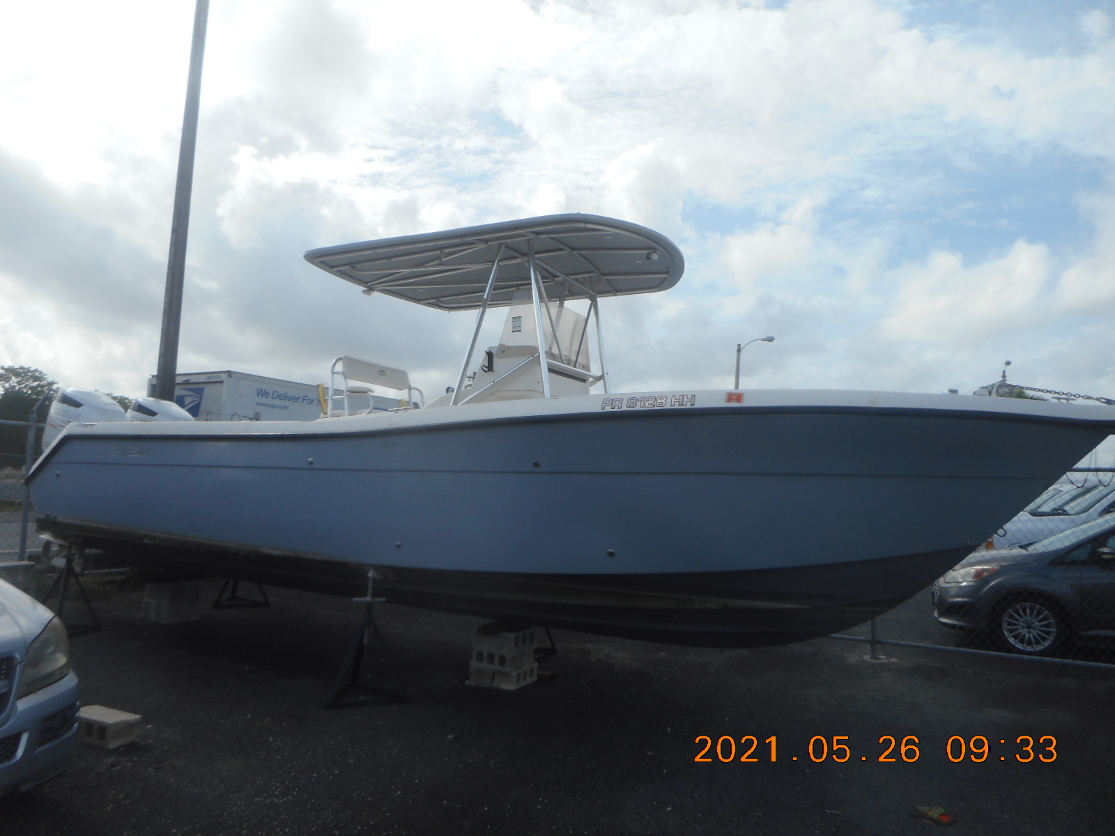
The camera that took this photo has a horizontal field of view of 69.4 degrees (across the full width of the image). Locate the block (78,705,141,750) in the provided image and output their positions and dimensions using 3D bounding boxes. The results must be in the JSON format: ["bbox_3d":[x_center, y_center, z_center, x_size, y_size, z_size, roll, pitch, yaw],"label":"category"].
[{"bbox_3d":[-2.707,1.846,4.804,0.390,0.145,0.194,-1,-5,26],"label":"block"}]

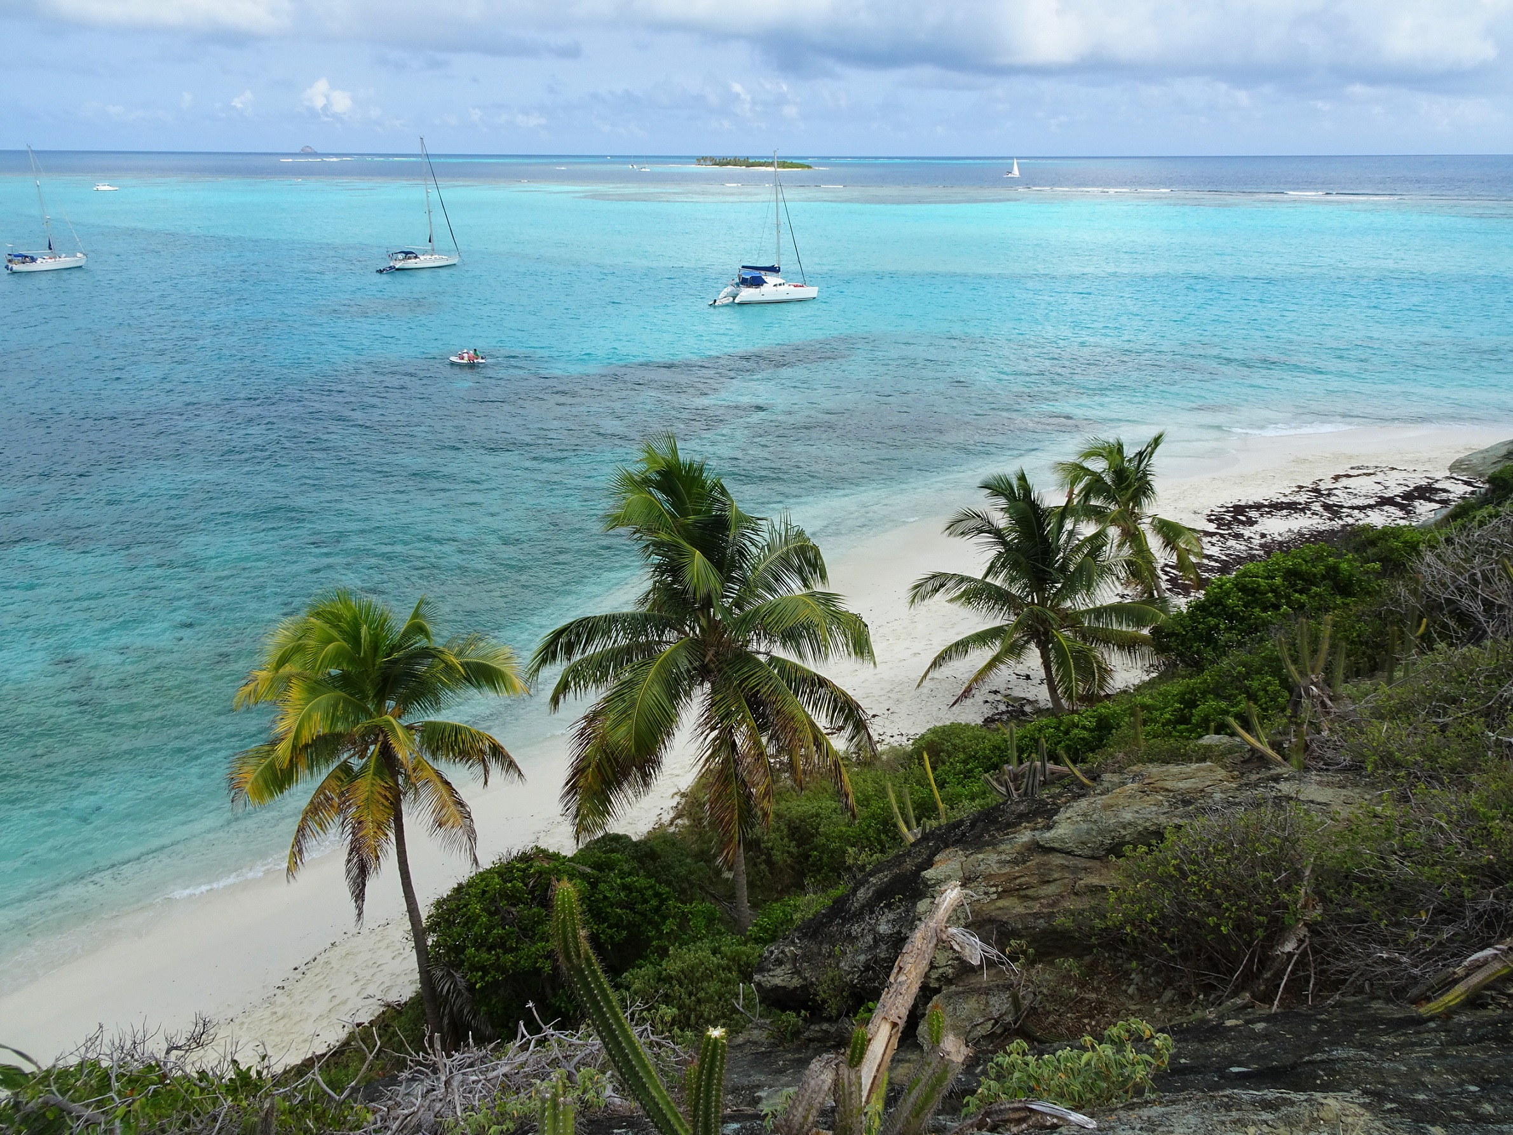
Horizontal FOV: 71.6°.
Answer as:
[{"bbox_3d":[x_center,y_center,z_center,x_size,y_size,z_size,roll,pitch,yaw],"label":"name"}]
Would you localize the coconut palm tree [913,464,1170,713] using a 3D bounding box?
[{"bbox_3d":[7.910,0.817,29.894,7.178,7.255,7.178,0,21,0],"label":"coconut palm tree"}]

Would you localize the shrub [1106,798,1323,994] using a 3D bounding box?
[{"bbox_3d":[2.166,1.569,5.000,1.050,0.820,0.850,0,21,0],"label":"shrub"}]

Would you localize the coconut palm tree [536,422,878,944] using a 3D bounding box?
[{"bbox_3d":[-0.970,2.495,18.972,6.144,9.883,5.837,0,21,0],"label":"coconut palm tree"}]

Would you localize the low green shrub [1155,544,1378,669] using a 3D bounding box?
[{"bbox_3d":[16.007,1.208,33.000,6.900,3.300,5.000,0,21,0],"label":"low green shrub"}]

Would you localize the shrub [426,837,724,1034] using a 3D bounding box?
[{"bbox_3d":[-3.373,6.822,19.500,5.400,3.100,4.200,0,21,0],"label":"shrub"}]

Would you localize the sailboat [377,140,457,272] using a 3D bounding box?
[{"bbox_3d":[-53.545,-57.635,167.022,4.000,19.200,12.200,20,29,40],"label":"sailboat"}]

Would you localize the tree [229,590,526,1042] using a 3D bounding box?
[{"bbox_3d":[-6.047,4.416,17.063,4.736,8.684,4.736,0,21,0],"label":"tree"}]

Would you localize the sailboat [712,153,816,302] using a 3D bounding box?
[{"bbox_3d":[1.085,-42.420,130.741,11.800,17.600,6.300,-11,24,-25],"label":"sailboat"}]

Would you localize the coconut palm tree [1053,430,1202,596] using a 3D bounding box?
[{"bbox_3d":[13.394,-1.772,38.013,5.365,6.161,5.365,0,21,0],"label":"coconut palm tree"}]

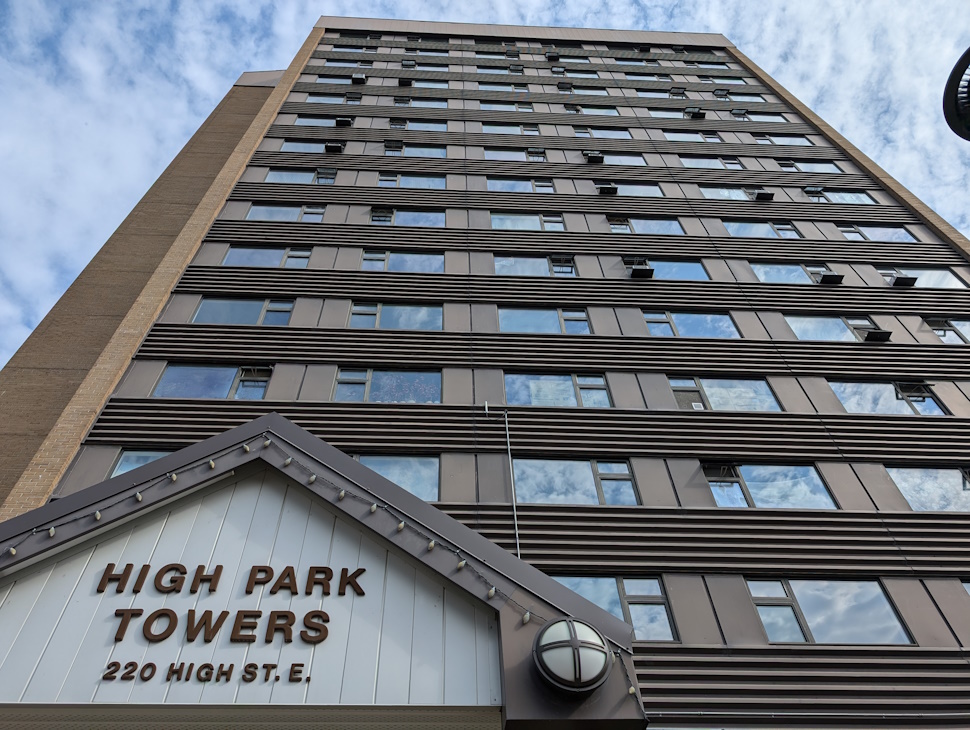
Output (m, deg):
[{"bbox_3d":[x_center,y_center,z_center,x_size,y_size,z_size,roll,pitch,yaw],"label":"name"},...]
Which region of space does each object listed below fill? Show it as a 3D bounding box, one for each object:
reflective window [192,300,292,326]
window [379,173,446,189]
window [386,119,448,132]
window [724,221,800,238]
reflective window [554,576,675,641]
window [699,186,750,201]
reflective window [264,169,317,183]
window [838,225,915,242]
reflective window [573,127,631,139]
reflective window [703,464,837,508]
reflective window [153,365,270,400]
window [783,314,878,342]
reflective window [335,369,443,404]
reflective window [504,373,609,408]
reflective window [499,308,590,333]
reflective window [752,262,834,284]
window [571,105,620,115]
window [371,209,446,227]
[{"bbox_3d":[-5.871,-1.299,16.426,2.300,1.130,0.120,1,-51,-4],"label":"reflective window"},{"bbox_3d":[-2.463,-6.178,22.715,2.297,1.162,0.120,1,-51,-4],"label":"window"},{"bbox_3d":[-2.681,-9.597,26.973,2.300,1.130,0.120,1,-51,-4],"label":"window"},{"bbox_3d":[8.665,-4.214,21.085,2.280,1.150,0.120,1,-51,-4],"label":"window"},{"bbox_3d":[1.778,3.857,10.673,2.297,1.162,0.120,1,-51,-4],"label":"reflective window"},{"bbox_3d":[8.333,-5.994,23.478,1.600,1.130,0.120,1,-51,-4],"label":"window"},{"bbox_3d":[-6.477,-6.266,22.460,1.584,1.162,0.120,1,-51,-4],"label":"reflective window"},{"bbox_3d":[12.596,-4.263,21.709,2.300,1.130,0.120,1,-51,-4],"label":"window"},{"bbox_3d":[4.829,-9.537,27.790,2.310,1.130,0.100,1,-51,-4],"label":"reflective window"},{"bbox_3d":[5.449,2.316,12.945,2.300,1.130,0.120,1,-51,-4],"label":"reflective window"},{"bbox_3d":[-5.806,0.409,14.511,2.280,1.130,0.100,1,-51,-4],"label":"reflective window"},{"bbox_3d":[9.072,-0.956,17.546,2.380,1.130,0.100,1,-51,-4],"label":"window"},{"bbox_3d":[-2.069,0.451,14.594,2.300,1.130,0.120,1,-51,-4],"label":"reflective window"},{"bbox_3d":[1.562,0.546,14.794,2.300,1.130,0.120,1,-51,-4],"label":"reflective window"},{"bbox_3d":[1.463,-1.067,16.519,2.290,1.150,0.120,1,-51,-4],"label":"reflective window"},{"bbox_3d":[8.886,-2.611,19.324,2.323,1.162,0.120,1,-51,-4],"label":"reflective window"},{"bbox_3d":[4.736,-11.017,29.357,2.218,1.162,0.120,1,-51,-4],"label":"window"},{"bbox_3d":[-2.330,-4.556,20.767,2.300,1.130,0.120,1,-51,-4],"label":"window"}]

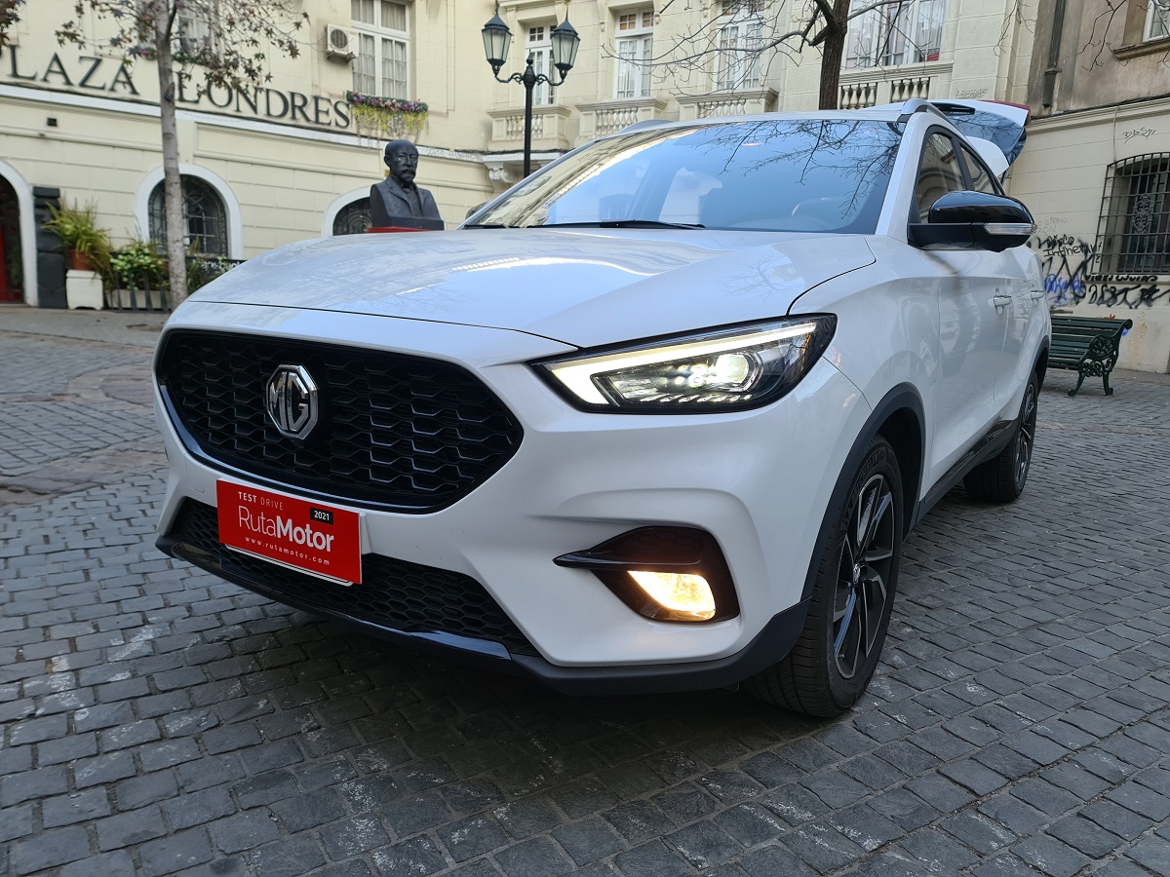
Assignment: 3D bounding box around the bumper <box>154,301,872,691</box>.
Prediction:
[{"bbox_3d":[-0.392,0.043,1.842,1.790,0.660,0.620,10,12,33],"label":"bumper"}]

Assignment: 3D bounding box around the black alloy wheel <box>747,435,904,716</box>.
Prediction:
[{"bbox_3d":[0.537,0.288,1.916,0.220,0.646,0.646,9,12,31],"label":"black alloy wheel"}]

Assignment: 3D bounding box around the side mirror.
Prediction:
[{"bbox_3d":[1.019,-0.562,2.191,0.280,0.165,0.200,10,12,33],"label":"side mirror"}]

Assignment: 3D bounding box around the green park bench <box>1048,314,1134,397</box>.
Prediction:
[{"bbox_3d":[5.292,-1.027,9.855,0.800,0.830,1.600,-2,12,-23],"label":"green park bench"}]

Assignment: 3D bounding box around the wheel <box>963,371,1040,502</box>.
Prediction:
[{"bbox_3d":[1.988,-0.028,4.031,0.220,0.646,0.646,10,12,33],"label":"wheel"}]

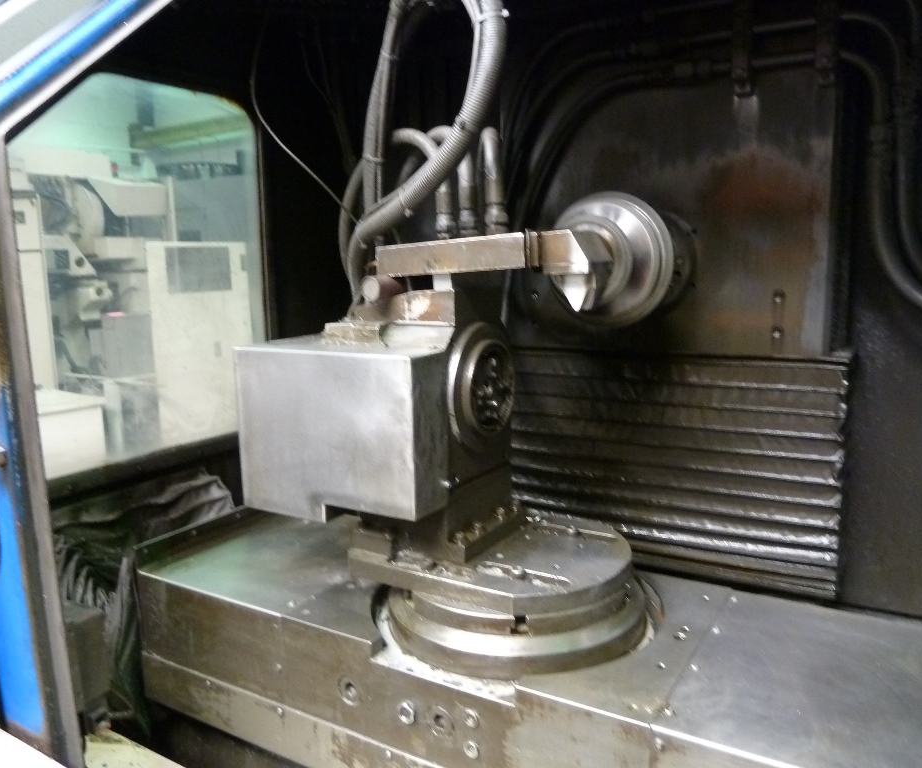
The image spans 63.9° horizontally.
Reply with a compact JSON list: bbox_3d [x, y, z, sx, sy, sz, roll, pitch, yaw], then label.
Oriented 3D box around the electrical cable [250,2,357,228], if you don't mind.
[{"bbox_3d":[-0.266,-0.452,1.240,0.170,0.350,0.120,-3,8,-11],"label":"electrical cable"}]

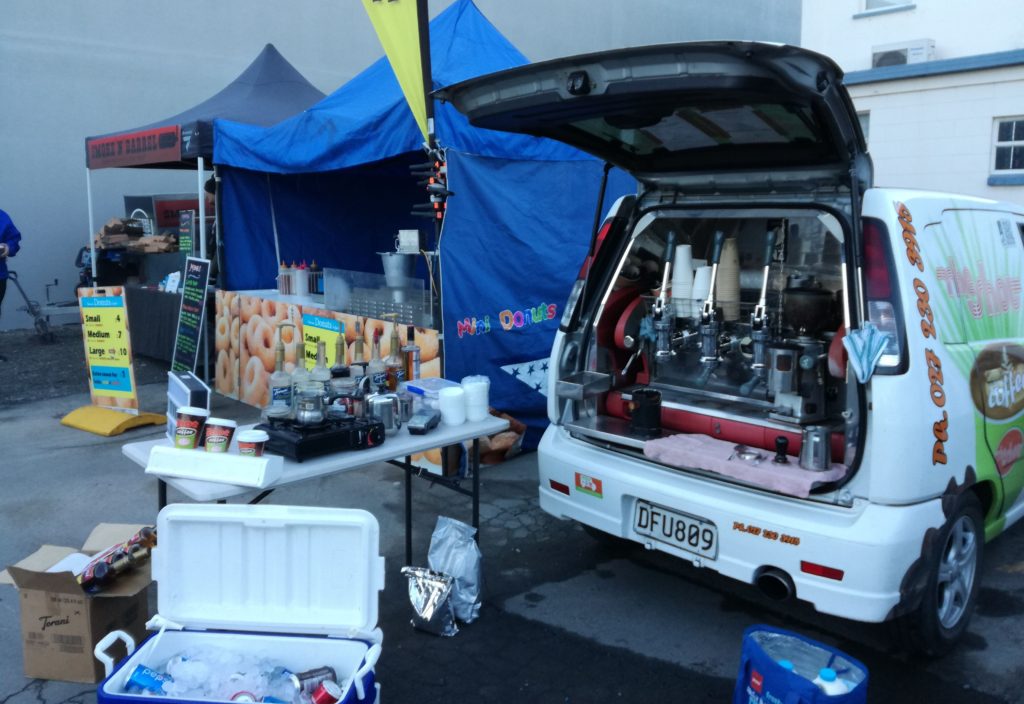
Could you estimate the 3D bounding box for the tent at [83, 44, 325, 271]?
[{"bbox_3d":[-2.748,-1.728,9.207,3.000,3.448,3.000,-8,12,-44],"label":"tent"}]

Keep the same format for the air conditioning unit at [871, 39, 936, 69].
[{"bbox_3d":[5.917,-4.376,12.118,0.300,0.570,0.810,-8,12,-43],"label":"air conditioning unit"}]

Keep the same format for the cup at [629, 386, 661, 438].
[{"bbox_3d":[0.571,0.244,3.349,0.122,0.150,0.122,0,9,0],"label":"cup"}]

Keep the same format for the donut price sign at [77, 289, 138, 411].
[{"bbox_3d":[-3.005,-0.010,5.950,0.585,0.937,0.040,1,9,33],"label":"donut price sign"}]

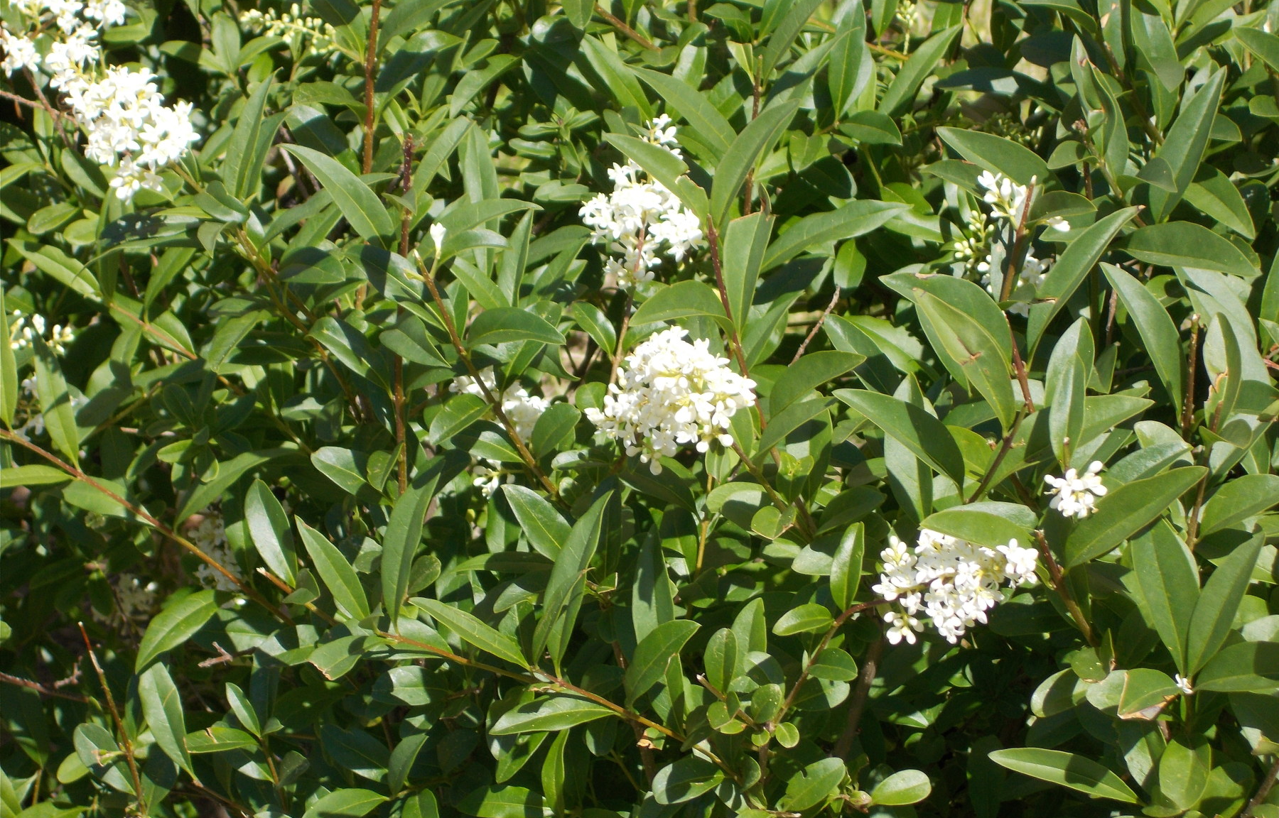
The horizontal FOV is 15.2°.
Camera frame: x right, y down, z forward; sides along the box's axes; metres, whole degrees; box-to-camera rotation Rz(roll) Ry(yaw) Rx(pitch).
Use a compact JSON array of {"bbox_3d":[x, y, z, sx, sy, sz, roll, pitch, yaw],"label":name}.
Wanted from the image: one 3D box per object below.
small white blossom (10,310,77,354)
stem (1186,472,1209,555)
[{"bbox_3d":[-0.196,-0.025,1.570,0.024,0.017,0.020,0,20,0],"label":"small white blossom"},{"bbox_3d":[0.192,0.036,1.650,0.002,0.029,0.002,12,12,0],"label":"stem"}]

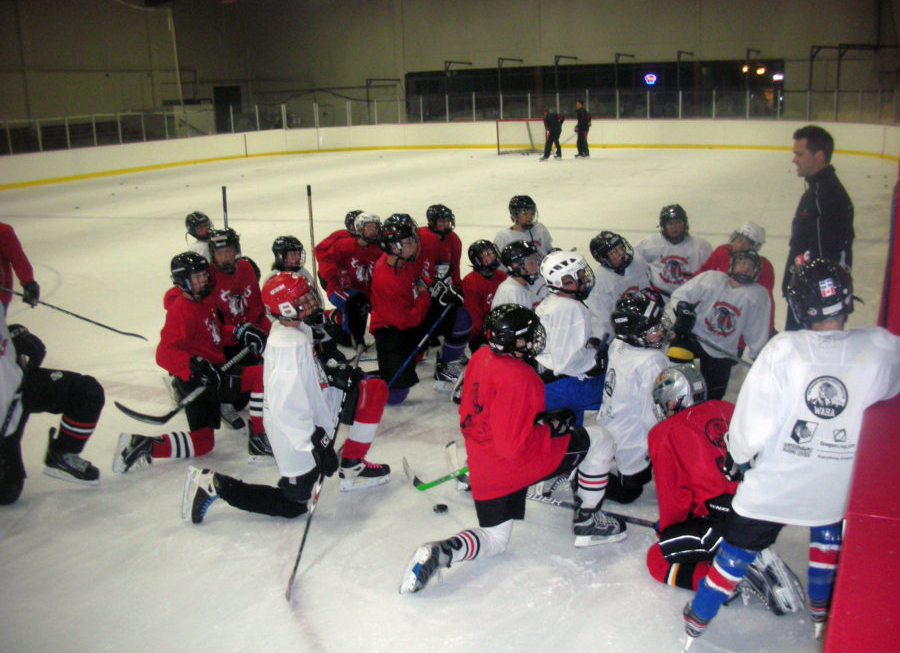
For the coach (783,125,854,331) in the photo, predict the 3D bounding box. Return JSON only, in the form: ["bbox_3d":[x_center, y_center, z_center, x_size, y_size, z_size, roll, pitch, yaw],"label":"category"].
[{"bbox_3d":[1.849,-0.054,4.640,0.380,1.880,0.540,-8,16,-25],"label":"coach"}]

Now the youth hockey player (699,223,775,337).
[{"bbox_3d":[2.027,-0.148,6.422,0.550,1.180,0.720,1,14,11],"label":"youth hockey player"}]

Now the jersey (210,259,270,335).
[{"bbox_3d":[-1.500,-0.178,6.323,0.540,0.580,0.360,-9,16,-27],"label":"jersey"}]

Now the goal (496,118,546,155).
[{"bbox_3d":[2.860,-7.166,34.335,1.880,1.250,1.080,4,15,22],"label":"goal"}]

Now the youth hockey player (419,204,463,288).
[{"bbox_3d":[-0.050,-0.398,7.532,0.500,1.220,0.750,-5,15,-14],"label":"youth hockey player"}]

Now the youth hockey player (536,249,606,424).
[{"bbox_3d":[0.643,0.199,5.050,0.900,1.240,0.580,-2,14,-1],"label":"youth hockey player"}]

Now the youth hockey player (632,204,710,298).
[{"bbox_3d":[1.703,-0.311,7.000,0.640,1.240,0.750,2,14,13],"label":"youth hockey player"}]

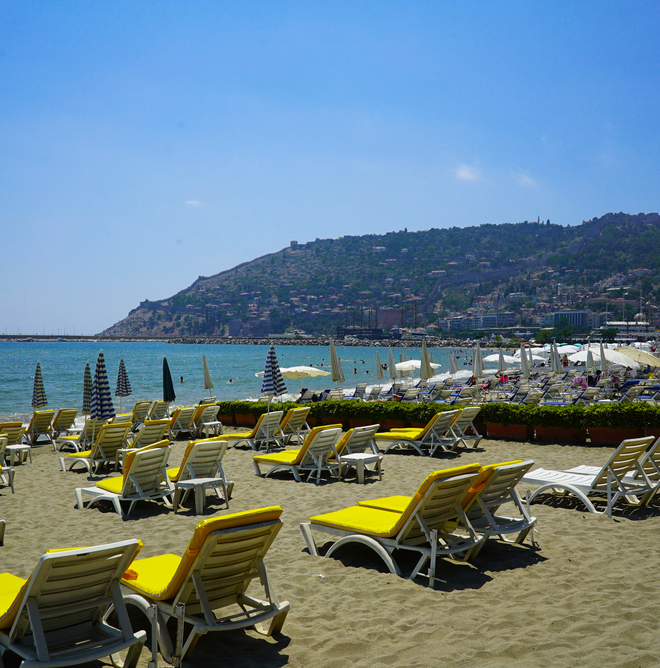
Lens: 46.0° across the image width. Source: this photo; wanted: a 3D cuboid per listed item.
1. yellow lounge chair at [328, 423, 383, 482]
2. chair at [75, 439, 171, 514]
[{"bbox_3d":[0.142,2.002,13.911,0.704,0.862,1.849,-1,-3,-36],"label":"yellow lounge chair"},{"bbox_3d":[-2.972,2.028,11.243,1.618,0.961,0.690,0,0,44],"label":"chair"}]

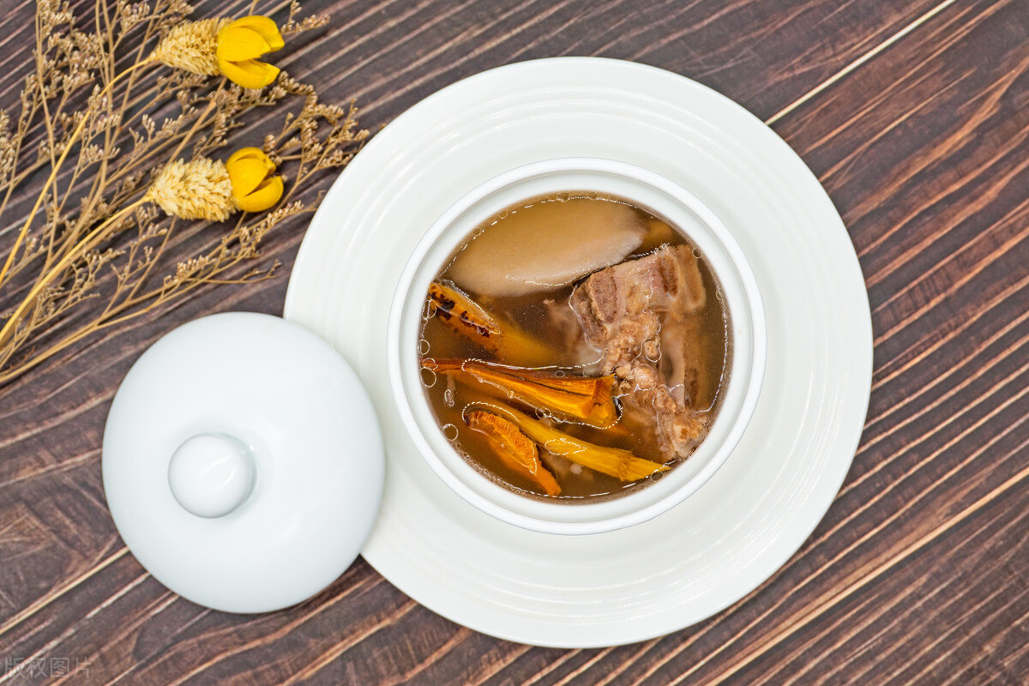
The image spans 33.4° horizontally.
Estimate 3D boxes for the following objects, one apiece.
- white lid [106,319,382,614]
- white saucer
[{"bbox_3d":[-0.101,0.043,0.583,0.106,0.041,0.106,1,93,13],"label":"white lid"},{"bbox_3d":[0.022,0.004,0.602,0.203,0.022,0.203,0,88,1],"label":"white saucer"}]

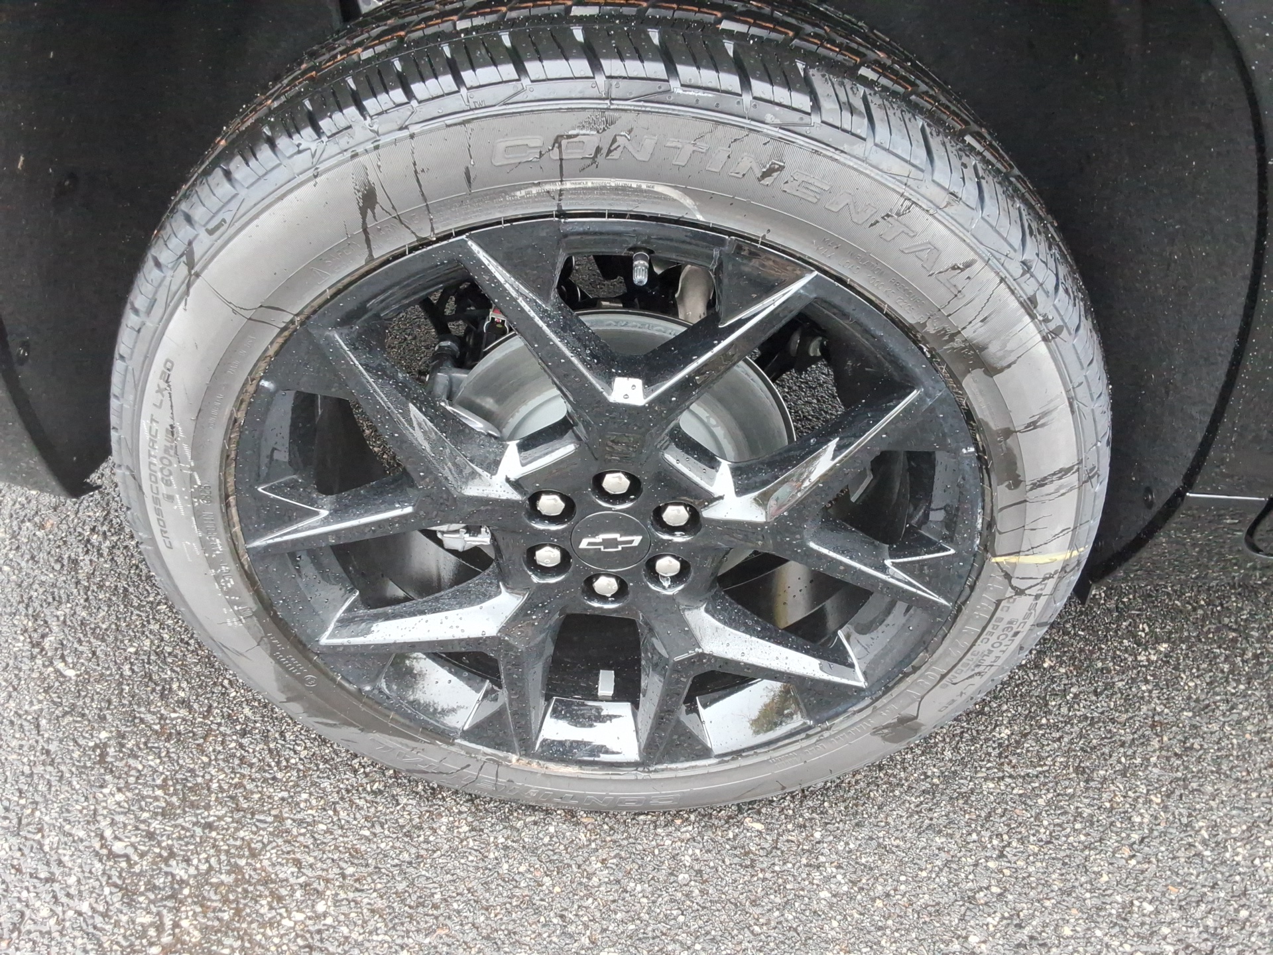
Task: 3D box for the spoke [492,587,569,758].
[{"bbox_3d":[-0.099,0.193,0.976,0.050,0.196,0.038,4,41,-3],"label":"spoke"}]

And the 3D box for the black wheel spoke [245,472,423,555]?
[{"bbox_3d":[-0.245,0.026,0.851,0.148,0.046,0.045,-8,40,8],"label":"black wheel spoke"}]

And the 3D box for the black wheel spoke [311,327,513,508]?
[{"bbox_3d":[-0.164,-0.058,0.776,0.045,0.172,0.045,-25,36,21],"label":"black wheel spoke"}]

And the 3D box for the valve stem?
[{"bbox_3d":[0.003,-0.142,0.701,0.012,0.012,0.028,0,64,0],"label":"valve stem"}]

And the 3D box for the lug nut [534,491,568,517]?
[{"bbox_3d":[-0.070,0.017,0.848,0.025,0.025,0.022,0,41,0],"label":"lug nut"}]

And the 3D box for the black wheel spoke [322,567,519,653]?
[{"bbox_3d":[-0.196,0.129,0.937,0.181,0.042,0.045,-3,40,4],"label":"black wheel spoke"}]

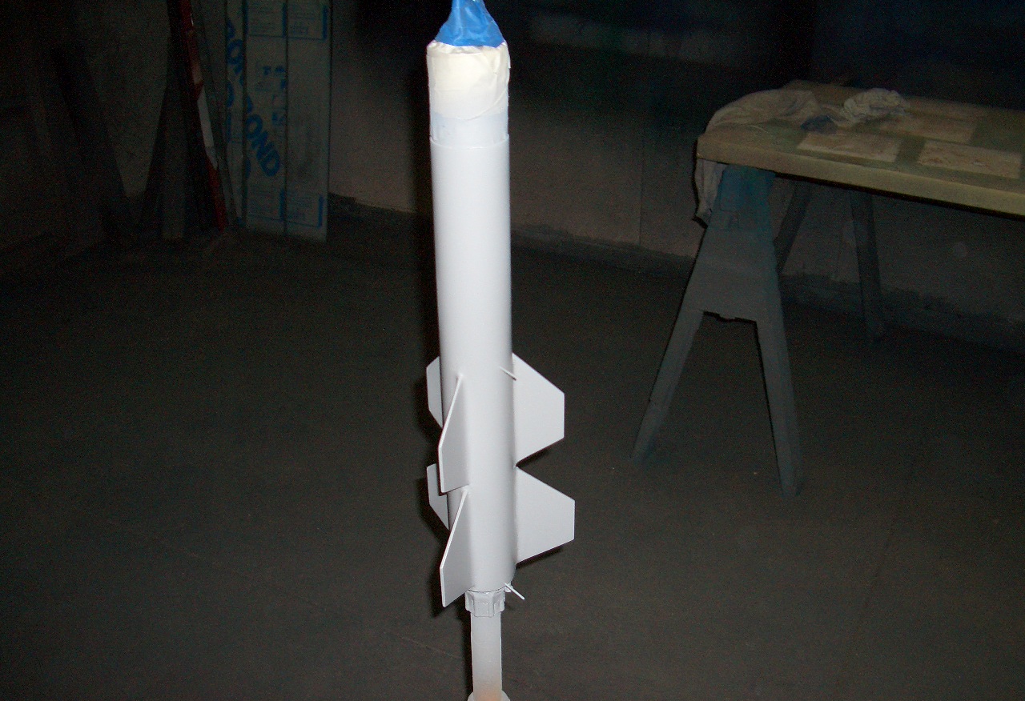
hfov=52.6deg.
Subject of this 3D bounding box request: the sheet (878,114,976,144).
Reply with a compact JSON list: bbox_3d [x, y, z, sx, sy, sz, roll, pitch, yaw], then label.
[{"bbox_3d":[1.013,-0.546,2.530,0.201,0.006,0.156,13,31,26],"label":"sheet"}]

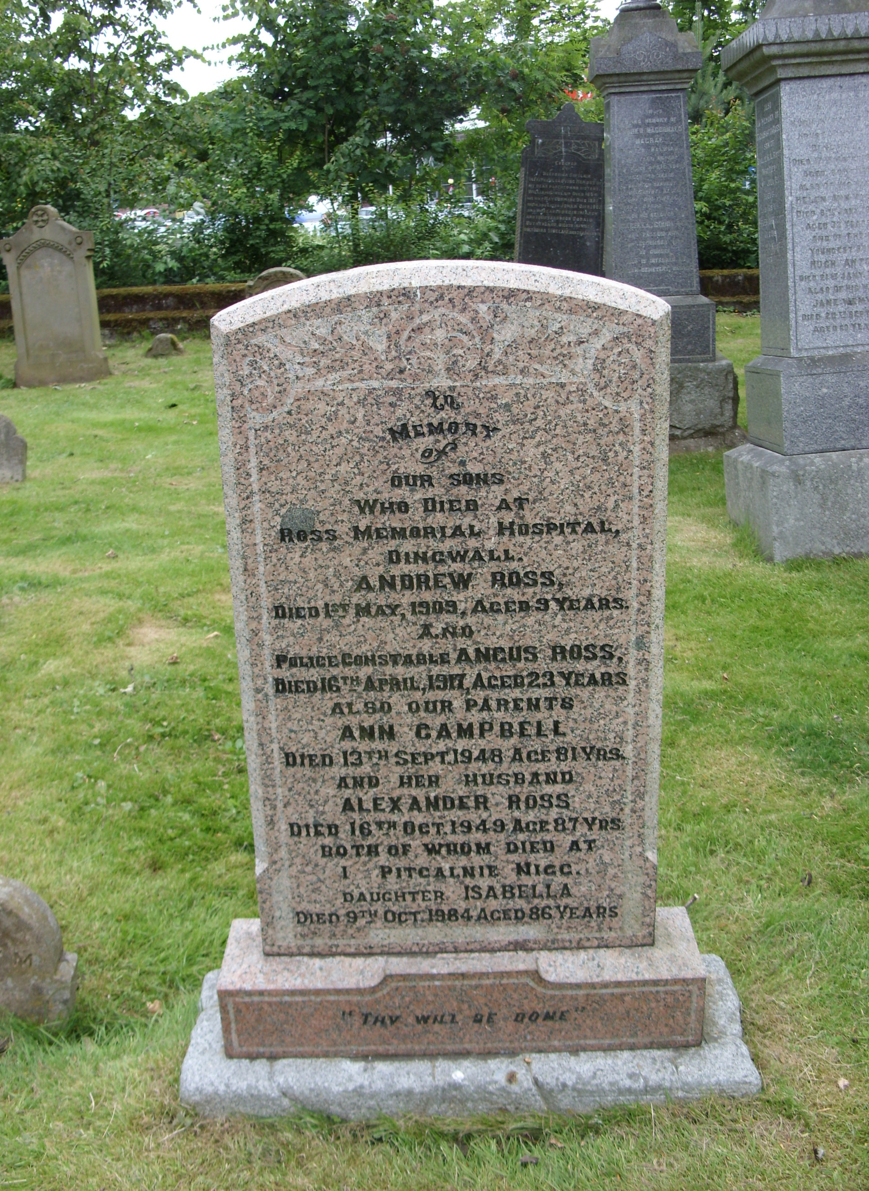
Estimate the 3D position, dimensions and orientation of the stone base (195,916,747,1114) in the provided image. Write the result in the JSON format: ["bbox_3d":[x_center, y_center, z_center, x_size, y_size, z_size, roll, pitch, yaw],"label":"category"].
[{"bbox_3d":[0.055,0.717,2.339,0.991,0.248,0.328,-2,19,1],"label":"stone base"}]

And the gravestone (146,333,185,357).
[{"bbox_3d":[-2.386,-2.217,11.600,0.300,0.215,0.140,3,19,15],"label":"gravestone"}]

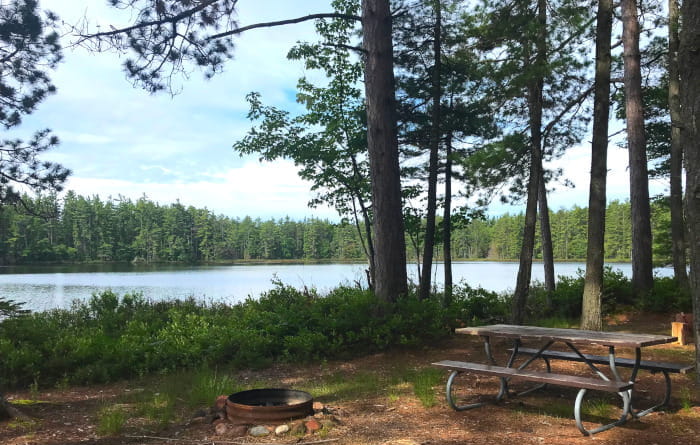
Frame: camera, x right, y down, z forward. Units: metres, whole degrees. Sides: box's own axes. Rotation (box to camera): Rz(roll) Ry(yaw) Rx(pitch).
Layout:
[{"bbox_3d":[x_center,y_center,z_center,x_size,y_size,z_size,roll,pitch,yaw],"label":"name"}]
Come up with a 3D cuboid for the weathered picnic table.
[{"bbox_3d":[2.022,1.441,5.496,1.560,0.735,1.870,4,-7,-41],"label":"weathered picnic table"}]

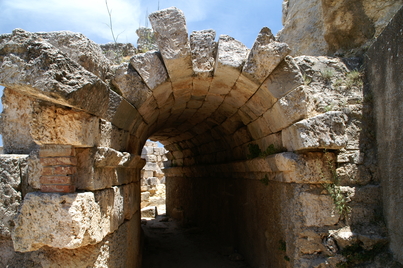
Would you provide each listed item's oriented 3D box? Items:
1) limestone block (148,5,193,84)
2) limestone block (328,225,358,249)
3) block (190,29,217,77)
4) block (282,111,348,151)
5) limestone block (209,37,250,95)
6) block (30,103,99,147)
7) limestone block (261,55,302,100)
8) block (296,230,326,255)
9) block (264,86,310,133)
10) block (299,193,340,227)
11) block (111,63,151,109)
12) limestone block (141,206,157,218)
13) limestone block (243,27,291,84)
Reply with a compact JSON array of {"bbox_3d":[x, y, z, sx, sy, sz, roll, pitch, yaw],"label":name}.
[{"bbox_3d":[-0.341,-1.006,3.437,0.348,0.540,0.609,-12,-6,-5],"label":"limestone block"},{"bbox_3d":[1.395,1.066,3.136,0.280,0.200,0.300,0,-7,-4],"label":"limestone block"},{"bbox_3d":[-0.002,-0.976,3.884,0.318,0.553,0.473,5,-8,-3],"label":"block"},{"bbox_3d":[1.286,0.002,3.592,0.560,0.430,0.550,0,-7,-4],"label":"block"},{"bbox_3d":[0.310,-0.806,3.765,0.320,0.420,1.050,7,-8,-3],"label":"limestone block"},{"bbox_3d":[-1.237,-0.057,2.846,0.480,0.377,0.525,0,-7,-4],"label":"block"},{"bbox_3d":[0.854,-0.540,3.416,0.422,0.321,0.473,-40,-3,-7],"label":"limestone block"},{"bbox_3d":[1.179,1.210,3.376,0.330,0.250,0.320,0,-7,-4],"label":"block"},{"bbox_3d":[1.084,-0.275,3.797,0.420,0.380,0.650,-29,-5,-7],"label":"block"},{"bbox_3d":[1.309,0.886,3.528,0.420,0.380,0.400,0,-7,-4],"label":"block"},{"bbox_3d":[-0.888,-0.579,4.048,0.293,0.583,0.525,-41,-3,-7],"label":"block"},{"bbox_3d":[-2.053,3.053,11.700,0.720,0.430,0.600,0,-7,0],"label":"limestone block"},{"bbox_3d":[0.671,-0.802,3.517,0.370,0.549,0.525,36,-8,1],"label":"limestone block"}]

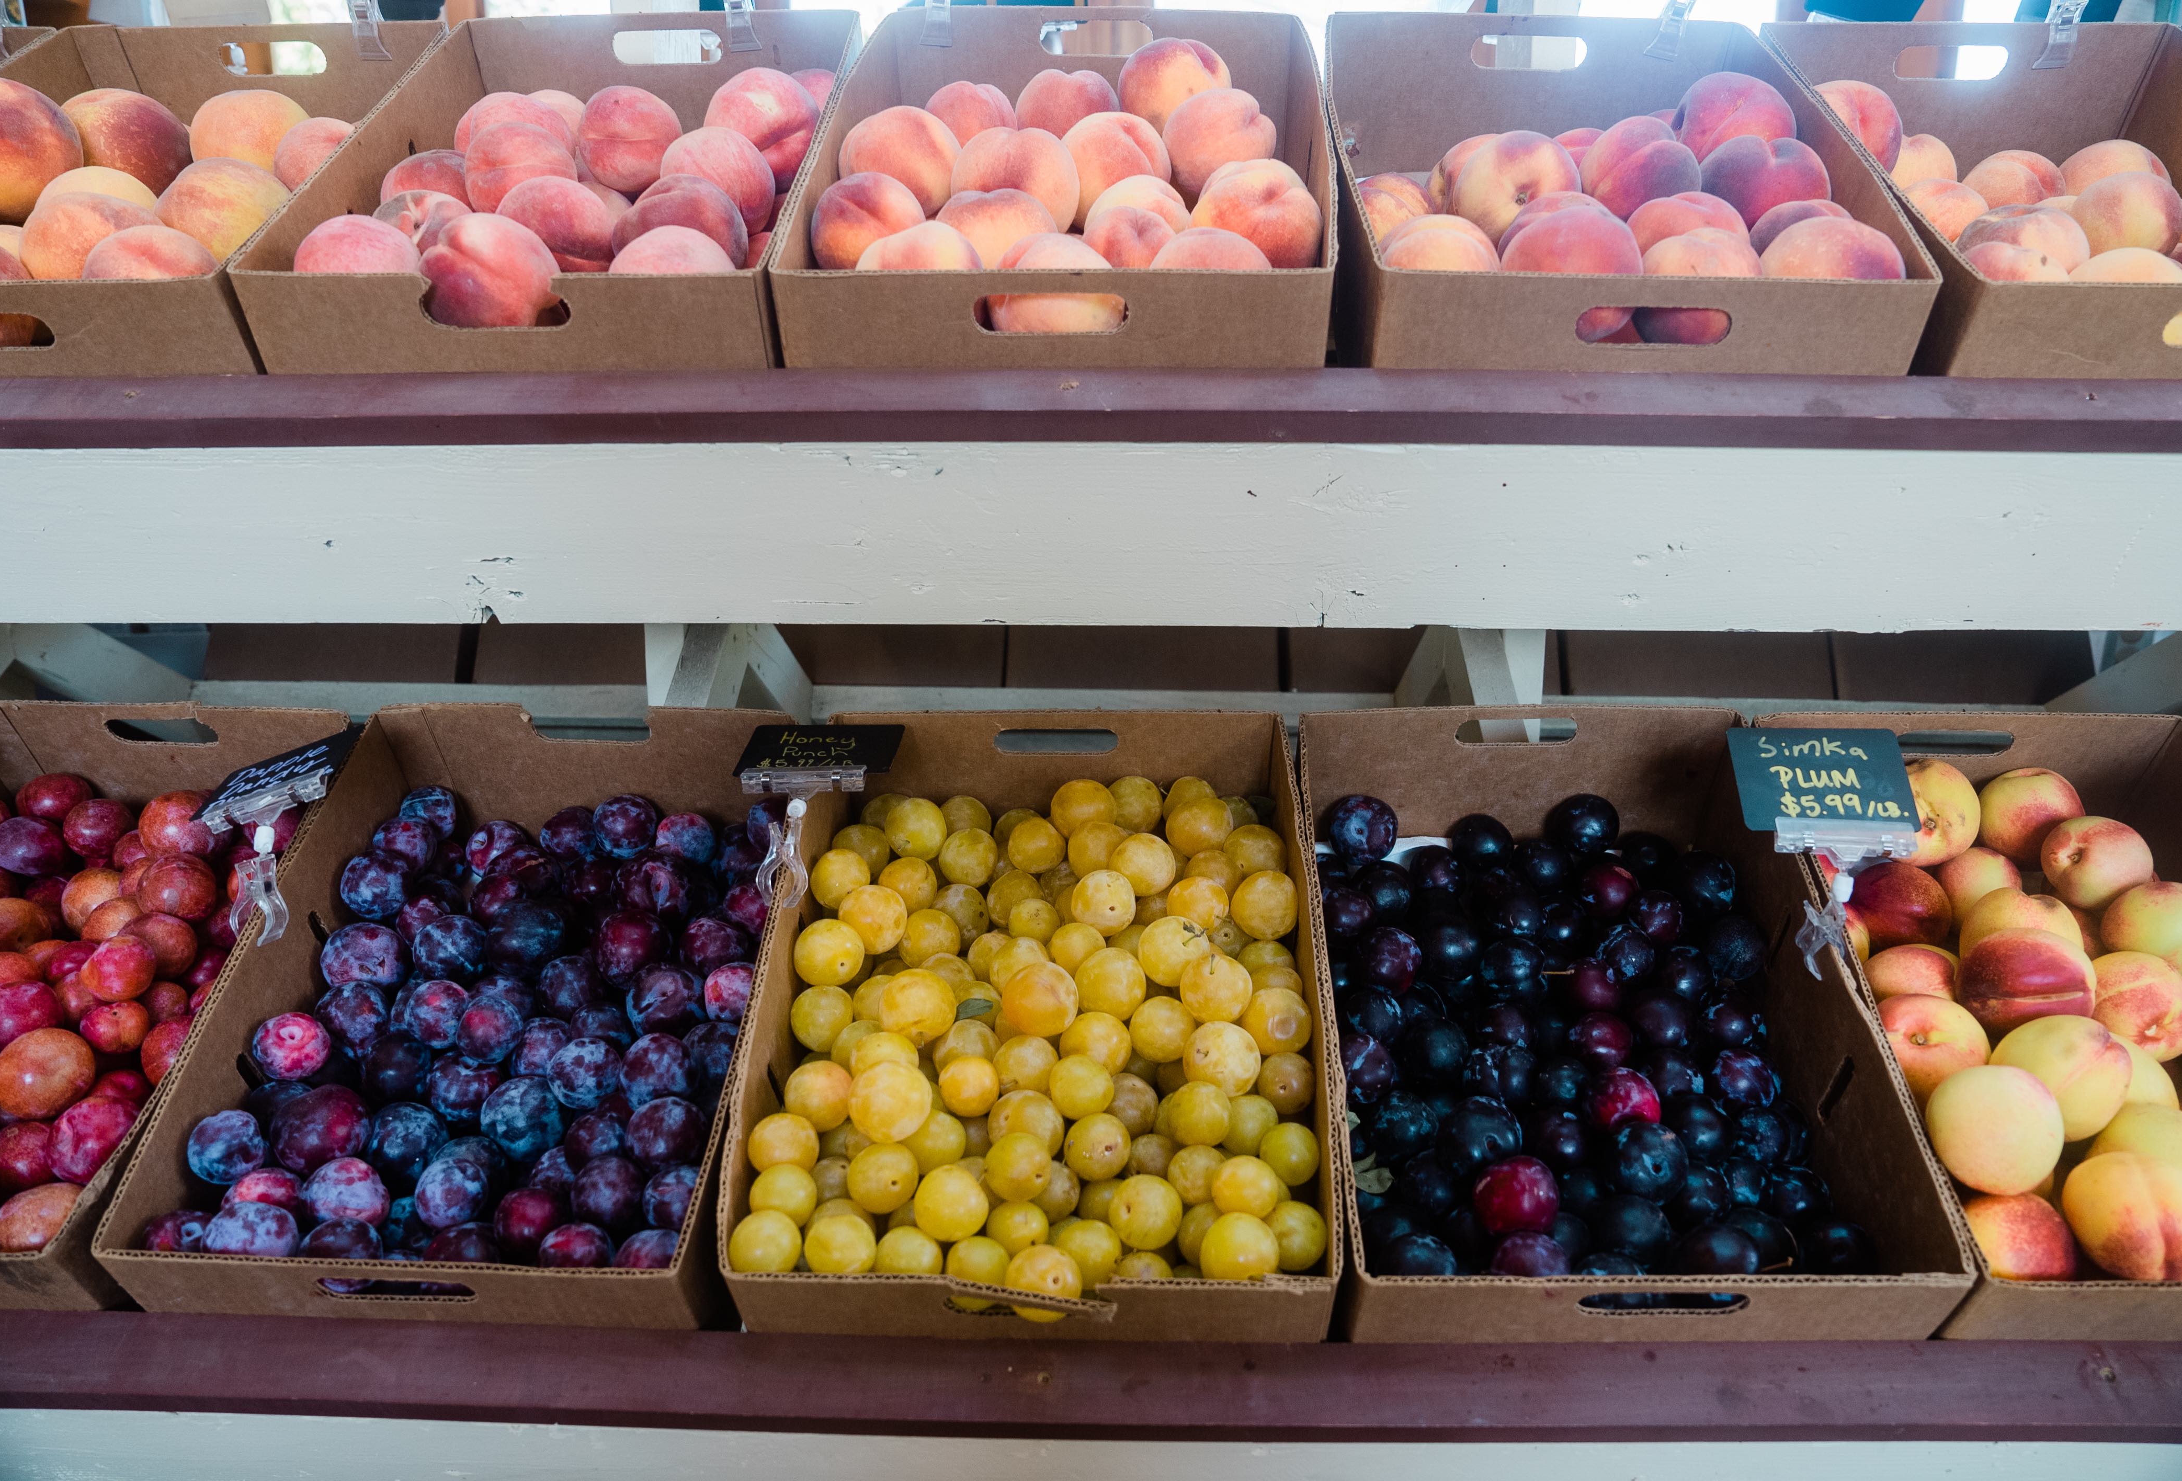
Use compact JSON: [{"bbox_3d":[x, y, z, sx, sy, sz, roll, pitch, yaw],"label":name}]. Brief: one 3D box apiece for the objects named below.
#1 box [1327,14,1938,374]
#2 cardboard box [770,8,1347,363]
[{"bbox_3d":[0.322,-0.351,0.997,0.304,0.126,0.405,2,44,3],"label":"box"},{"bbox_3d":[-0.011,-0.348,0.988,0.304,0.126,0.405,2,44,3],"label":"cardboard box"}]

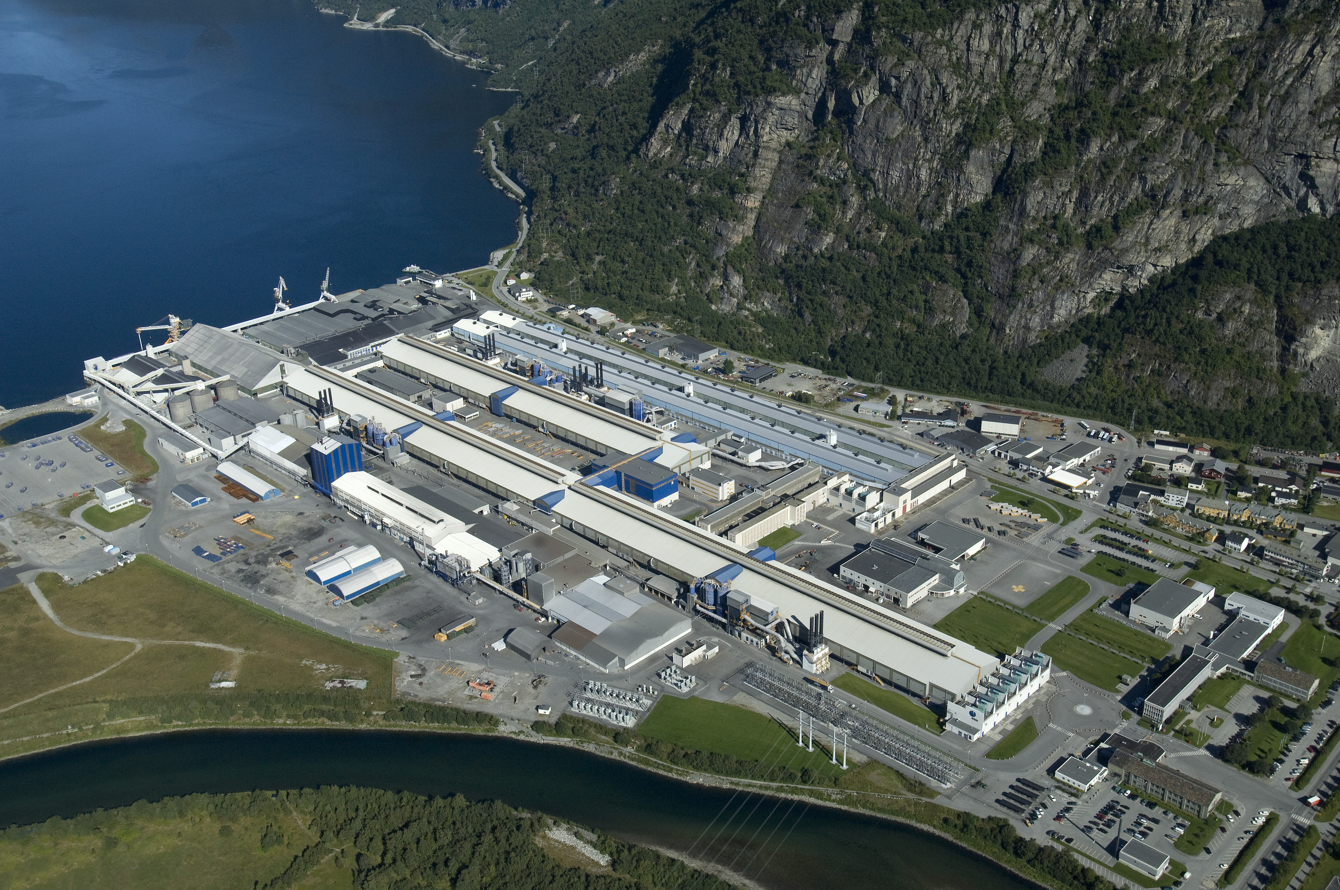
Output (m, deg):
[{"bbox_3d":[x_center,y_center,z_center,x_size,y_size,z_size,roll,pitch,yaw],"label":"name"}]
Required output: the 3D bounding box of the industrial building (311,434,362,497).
[{"bbox_3d":[-257.300,13.620,1036.650,22.000,37.400,29.600,21,33,40],"label":"industrial building"}]

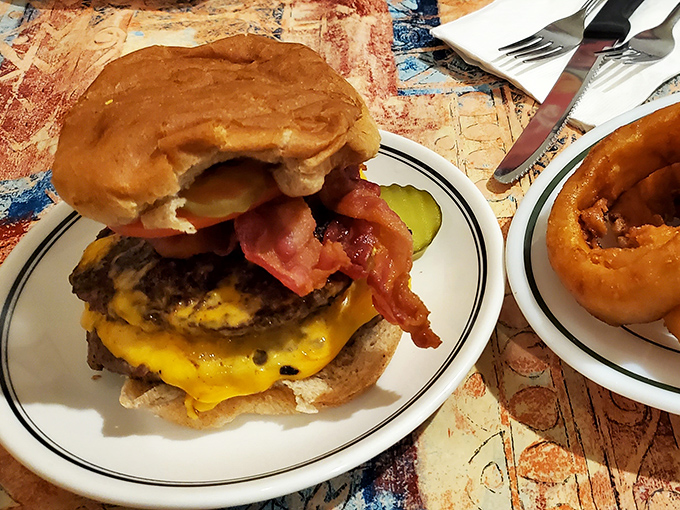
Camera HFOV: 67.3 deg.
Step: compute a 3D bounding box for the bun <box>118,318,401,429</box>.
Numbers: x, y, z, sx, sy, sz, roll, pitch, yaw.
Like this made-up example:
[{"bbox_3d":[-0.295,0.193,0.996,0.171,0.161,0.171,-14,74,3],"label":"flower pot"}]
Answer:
[{"bbox_3d":[-0.035,0.016,0.227,0.125,0.024,0.118,0,52,0],"label":"bun"}]

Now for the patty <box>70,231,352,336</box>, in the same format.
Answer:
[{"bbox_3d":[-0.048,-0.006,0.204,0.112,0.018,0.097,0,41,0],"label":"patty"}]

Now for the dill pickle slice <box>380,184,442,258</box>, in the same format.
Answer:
[{"bbox_3d":[0.030,-0.017,0.262,0.045,0.006,0.044,0,52,0],"label":"dill pickle slice"}]

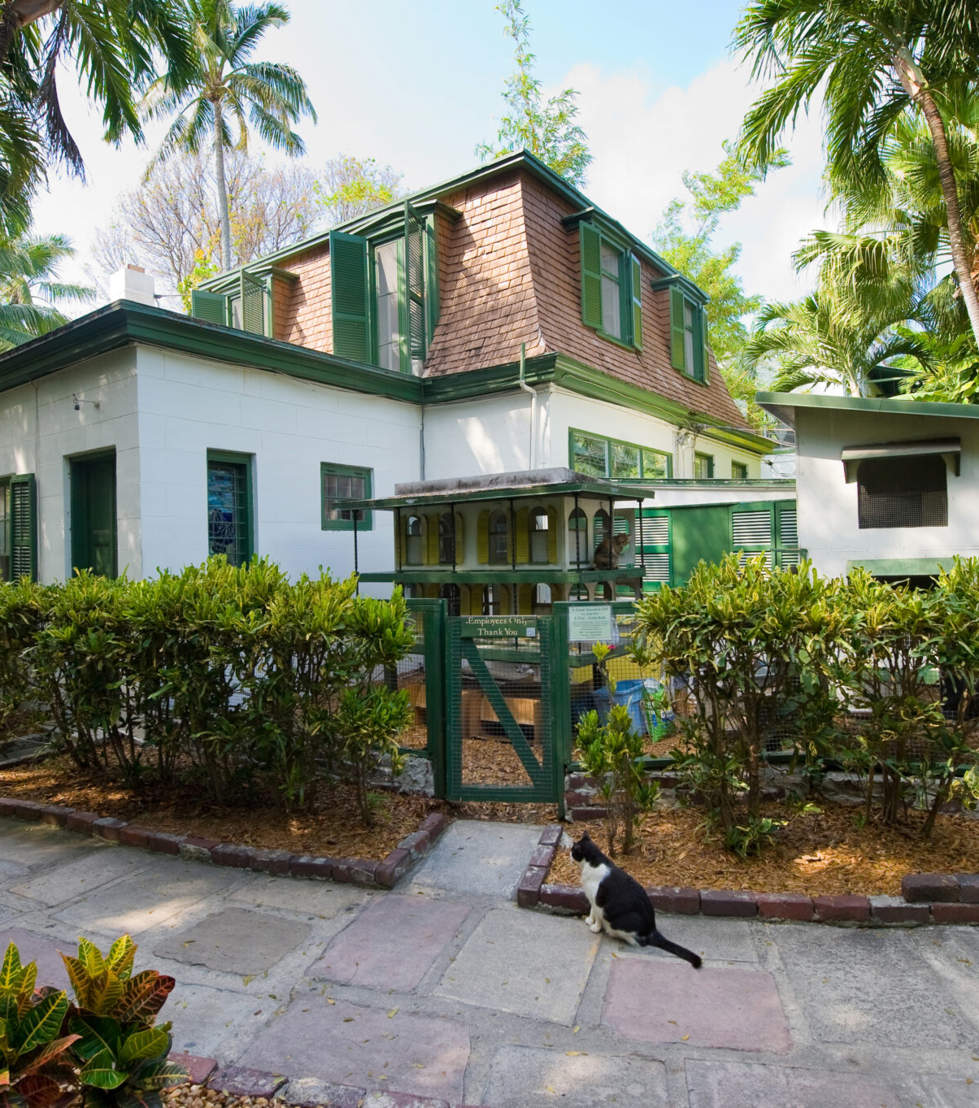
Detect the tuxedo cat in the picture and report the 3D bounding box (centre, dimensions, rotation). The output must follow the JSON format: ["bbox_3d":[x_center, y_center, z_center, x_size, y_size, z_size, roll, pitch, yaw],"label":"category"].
[{"bbox_3d":[0.565,1.330,2.930,0.490,0.410,0.200,-2,0,35],"label":"tuxedo cat"}]

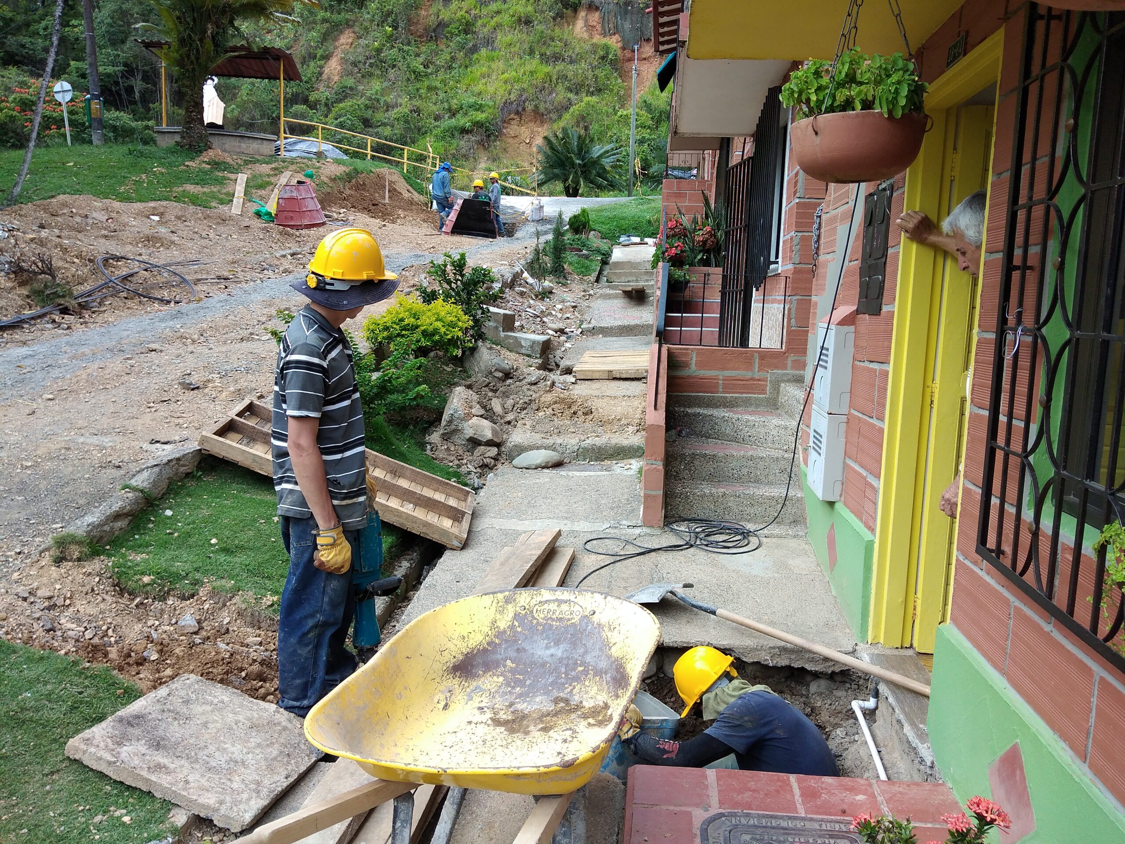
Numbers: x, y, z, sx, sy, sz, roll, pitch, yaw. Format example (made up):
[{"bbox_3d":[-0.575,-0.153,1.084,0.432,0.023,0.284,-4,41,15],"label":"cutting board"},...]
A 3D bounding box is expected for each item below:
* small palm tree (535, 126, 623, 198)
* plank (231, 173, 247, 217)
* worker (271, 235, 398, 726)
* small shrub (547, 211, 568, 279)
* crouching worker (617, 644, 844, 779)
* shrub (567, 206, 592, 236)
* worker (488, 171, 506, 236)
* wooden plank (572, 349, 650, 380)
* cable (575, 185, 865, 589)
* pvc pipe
[{"bbox_3d":[0.606,-9.715,31.500,3.200,2.600,3.100,3,7,6],"label":"small palm tree"},{"bbox_3d":[-7.641,-5.417,20.000,0.210,0.040,2.360,2,37,-18],"label":"plank"},{"bbox_3d":[-0.798,0.202,2.923,0.440,1.720,0.480,-1,7,-30],"label":"worker"},{"bbox_3d":[-0.089,-3.257,15.500,0.370,1.190,0.370,2,6,0],"label":"small shrub"},{"bbox_3d":[0.544,1.192,2.888,0.760,0.880,0.500,3,6,5],"label":"crouching worker"},{"bbox_3d":[0.385,-4.625,19.500,0.530,0.697,0.530,2,6,0],"label":"shrub"},{"bbox_3d":[-1.760,-5.828,22.561,0.500,1.700,0.460,5,7,19],"label":"worker"},{"bbox_3d":[0.556,-0.634,9.300,0.880,0.100,0.850,3,13,6],"label":"wooden plank"},{"bbox_3d":[0.777,-0.248,4.394,1.250,1.900,1.600,3,7,6],"label":"cable"},{"bbox_3d":[1.081,1.073,2.881,0.100,0.060,0.640,4,7,11],"label":"pvc pipe"}]

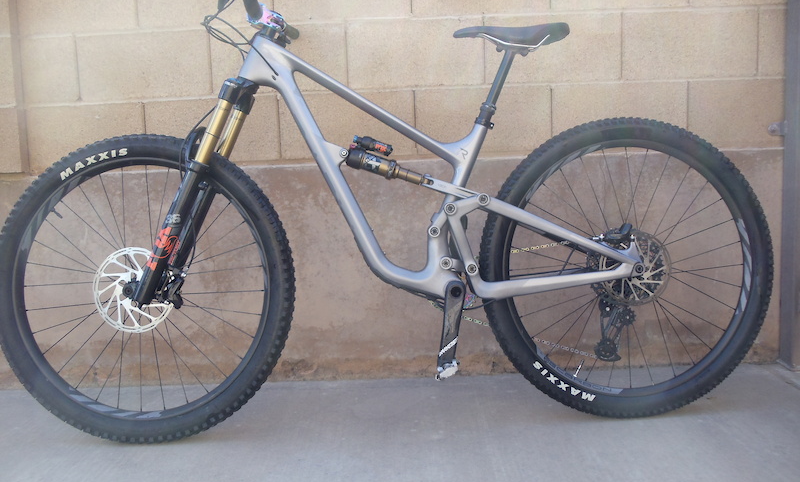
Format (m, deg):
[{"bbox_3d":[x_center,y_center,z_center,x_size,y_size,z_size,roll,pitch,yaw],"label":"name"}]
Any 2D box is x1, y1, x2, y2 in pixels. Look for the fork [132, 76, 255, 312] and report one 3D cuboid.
[{"bbox_3d":[-0.490,-0.121,2.433,0.110,0.595,0.185,23,0,7],"label":"fork"}]

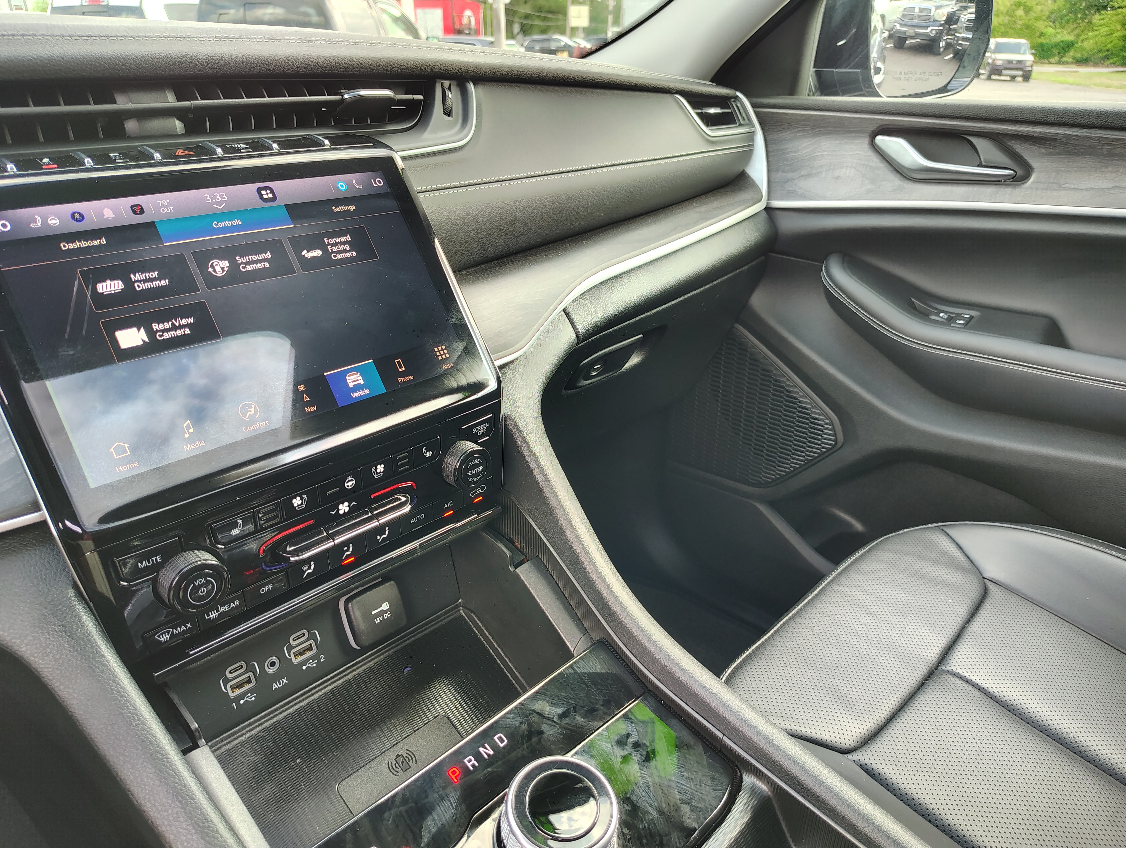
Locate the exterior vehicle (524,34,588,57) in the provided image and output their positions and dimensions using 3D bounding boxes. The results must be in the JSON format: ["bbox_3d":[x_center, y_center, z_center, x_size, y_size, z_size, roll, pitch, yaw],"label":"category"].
[{"bbox_3d":[-0.027,-22.563,47.404,4.800,1.780,1.950,14,29,25],"label":"exterior vehicle"}]

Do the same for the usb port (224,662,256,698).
[{"bbox_3d":[-0.196,0.155,0.475,0.016,0.019,0.008,-23,15,-40],"label":"usb port"}]

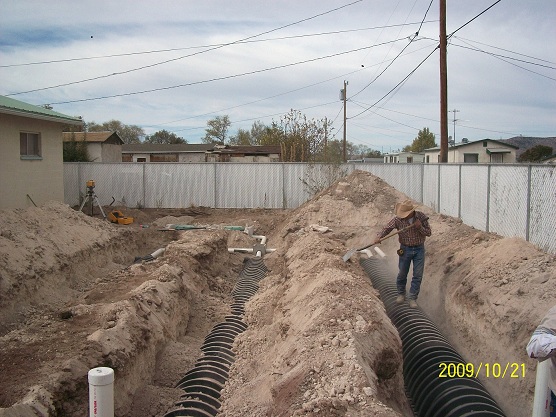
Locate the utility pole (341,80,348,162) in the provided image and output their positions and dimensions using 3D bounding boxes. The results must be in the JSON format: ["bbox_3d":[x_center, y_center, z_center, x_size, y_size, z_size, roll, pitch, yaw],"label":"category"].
[{"bbox_3d":[6.430,-7.450,49.700,0.750,9.700,0.550,0,5,0],"label":"utility pole"}]

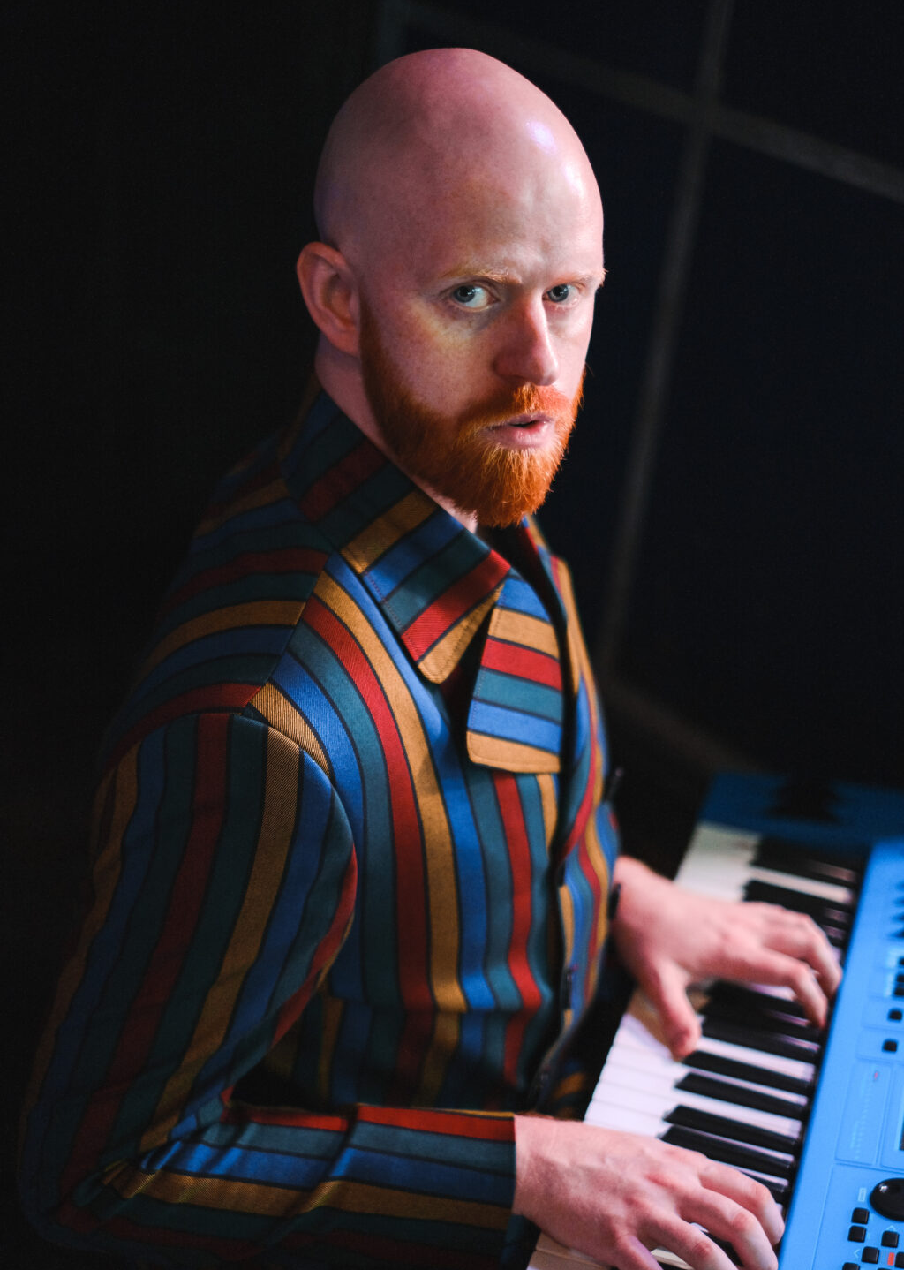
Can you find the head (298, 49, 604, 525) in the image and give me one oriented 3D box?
[{"bbox_3d":[0.003,-0.214,1.210,0.178,0.252,0.225,-9,30,-27],"label":"head"}]

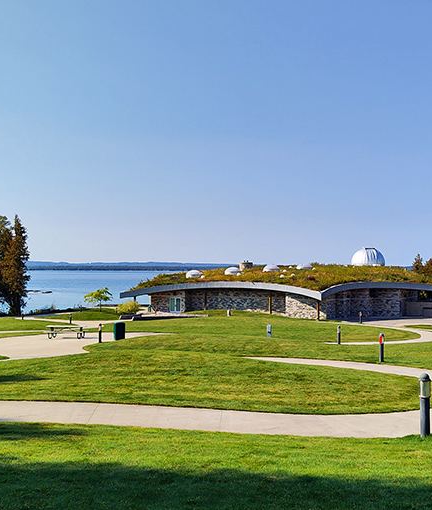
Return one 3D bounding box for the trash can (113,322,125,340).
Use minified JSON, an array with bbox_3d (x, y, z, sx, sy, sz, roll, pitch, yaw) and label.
[{"bbox_3d":[-5.683,4.506,31.300,0.560,1.060,0.560,1,-2,-24],"label":"trash can"}]

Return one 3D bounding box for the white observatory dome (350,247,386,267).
[{"bbox_3d":[22.565,0.510,79.000,5.000,3.300,5.000,0,-2,12],"label":"white observatory dome"}]

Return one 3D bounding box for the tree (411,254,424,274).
[{"bbox_3d":[31.991,4.038,84.000,2.700,8.240,2.700,0,-2,0],"label":"tree"}]

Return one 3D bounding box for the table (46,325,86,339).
[{"bbox_3d":[-9.257,4.762,32.800,2.400,0.770,1.550,0,-2,-2],"label":"table"}]

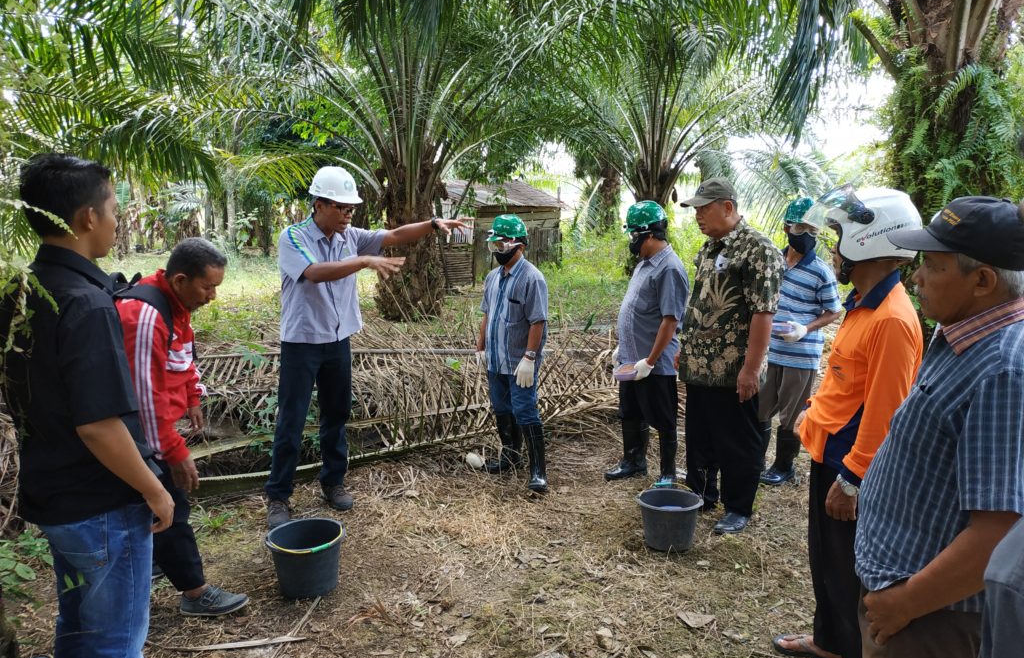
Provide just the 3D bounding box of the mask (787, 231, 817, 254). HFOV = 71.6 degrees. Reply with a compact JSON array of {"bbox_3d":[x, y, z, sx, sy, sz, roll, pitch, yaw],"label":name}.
[{"bbox_3d":[1.662,-0.496,4.070,0.155,0.125,0.100,1,13,8],"label":"mask"}]

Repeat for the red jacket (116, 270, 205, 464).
[{"bbox_3d":[-1.357,0.138,2.680,0.350,0.680,0.490,9,8,4],"label":"red jacket"}]

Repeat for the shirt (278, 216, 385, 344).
[{"bbox_3d":[-0.890,-0.243,3.480,0.360,0.630,0.490,6,9,41],"label":"shirt"}]

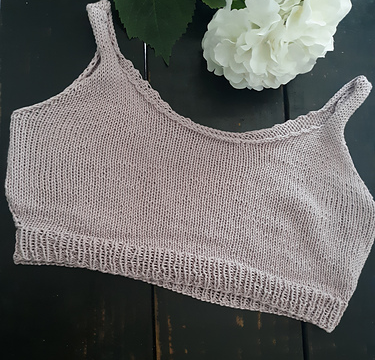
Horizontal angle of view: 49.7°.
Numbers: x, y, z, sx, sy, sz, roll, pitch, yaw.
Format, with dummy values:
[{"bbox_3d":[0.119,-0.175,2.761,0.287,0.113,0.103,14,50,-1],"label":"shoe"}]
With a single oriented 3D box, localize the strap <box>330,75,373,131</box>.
[{"bbox_3d":[0.180,-0.089,0.446,0.030,0.012,0.063,40,82,3],"label":"strap"}]

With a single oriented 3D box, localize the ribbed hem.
[{"bbox_3d":[-0.007,0.096,0.409,0.346,0.014,0.048,12,81,-1],"label":"ribbed hem"}]

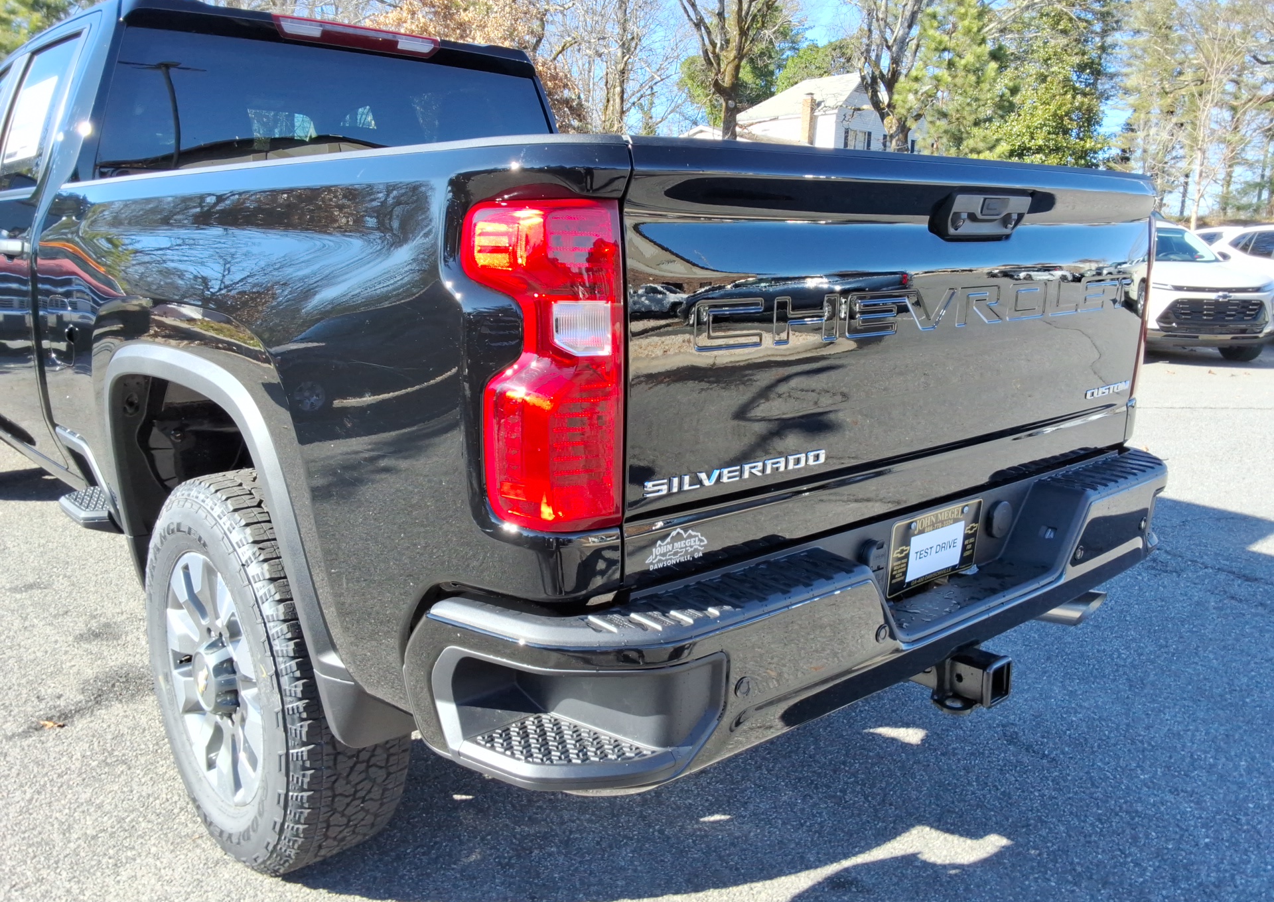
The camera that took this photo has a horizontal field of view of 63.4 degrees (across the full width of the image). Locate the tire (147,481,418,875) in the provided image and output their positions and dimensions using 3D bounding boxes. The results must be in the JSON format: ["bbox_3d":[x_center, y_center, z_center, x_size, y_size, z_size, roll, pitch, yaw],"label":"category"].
[{"bbox_3d":[-0.807,0.460,2.248,0.280,0.840,0.850,-10,15,-41],"label":"tire"}]

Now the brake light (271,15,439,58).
[{"bbox_3d":[-0.902,-1.334,3.334,0.580,0.070,0.060,-10,15,-41],"label":"brake light"}]

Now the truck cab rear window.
[{"bbox_3d":[-0.889,-1.062,3.374,1.640,0.460,0.070,-10,8,-41],"label":"truck cab rear window"}]

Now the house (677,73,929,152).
[{"bbox_3d":[12.350,-23.650,75.000,12.000,7.200,12.500,10,15,40],"label":"house"}]

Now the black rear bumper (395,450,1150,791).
[{"bbox_3d":[0.520,0.229,2.019,1.970,0.265,0.420,-10,15,-41],"label":"black rear bumper"}]

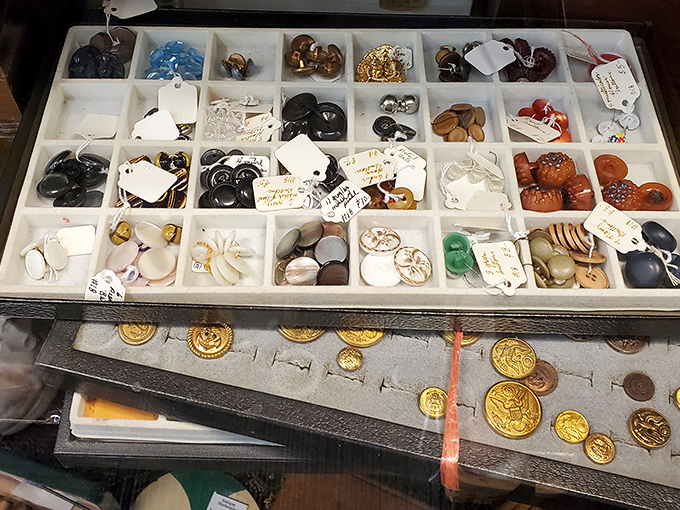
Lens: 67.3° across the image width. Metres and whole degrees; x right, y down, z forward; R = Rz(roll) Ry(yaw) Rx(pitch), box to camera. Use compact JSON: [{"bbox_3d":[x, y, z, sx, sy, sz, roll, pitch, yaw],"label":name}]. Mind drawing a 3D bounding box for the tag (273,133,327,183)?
[{"bbox_3d":[-0.019,-0.052,0.287,0.022,0.001,0.031,-38,81,-15],"label":"tag"}]

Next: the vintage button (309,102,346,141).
[{"bbox_3d":[-0.007,-0.080,0.307,0.022,0.005,0.022,0,90,-3],"label":"vintage button"}]

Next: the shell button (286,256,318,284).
[{"bbox_3d":[-0.020,0.010,0.271,0.018,0.003,0.018,0,66,-1],"label":"shell button"}]

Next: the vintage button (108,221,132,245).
[{"bbox_3d":[-0.120,-0.012,0.278,0.012,0.010,0.012,0,81,-18],"label":"vintage button"}]

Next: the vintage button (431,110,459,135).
[{"bbox_3d":[0.065,-0.080,0.311,0.017,0.004,0.017,0,58,19],"label":"vintage button"}]

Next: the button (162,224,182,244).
[{"bbox_3d":[-0.089,-0.010,0.274,0.011,0.008,0.011,0,65,0],"label":"button"}]

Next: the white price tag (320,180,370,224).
[{"bbox_3d":[0.001,-0.027,0.270,0.019,0.001,0.028,40,69,14],"label":"white price tag"}]

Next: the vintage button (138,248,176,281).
[{"bbox_3d":[-0.097,0.005,0.271,0.020,0.003,0.020,0,66,-1],"label":"vintage button"}]

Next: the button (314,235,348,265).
[{"bbox_3d":[-0.005,-0.002,0.275,0.018,0.003,0.018,0,66,-1],"label":"button"}]

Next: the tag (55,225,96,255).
[{"bbox_3d":[-0.146,-0.008,0.274,0.028,0.001,0.019,-5,61,-10],"label":"tag"}]

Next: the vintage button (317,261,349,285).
[{"bbox_3d":[-0.003,0.012,0.270,0.018,0.003,0.018,0,66,-1],"label":"vintage button"}]

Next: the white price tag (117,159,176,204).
[{"bbox_3d":[-0.110,-0.043,0.282,0.031,0.001,0.022,27,59,6],"label":"white price tag"}]

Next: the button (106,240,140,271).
[{"bbox_3d":[-0.115,0.002,0.272,0.019,0.003,0.019,-6,51,13],"label":"button"}]

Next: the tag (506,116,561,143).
[{"bbox_3d":[0.110,-0.074,0.295,0.030,0.001,0.022,35,51,29],"label":"tag"}]

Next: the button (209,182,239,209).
[{"bbox_3d":[-0.065,-0.032,0.284,0.017,0.005,0.017,0,80,-2],"label":"button"}]

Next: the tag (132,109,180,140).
[{"bbox_3d":[-0.112,-0.072,0.302,0.030,0.001,0.021,-30,81,-9],"label":"tag"}]

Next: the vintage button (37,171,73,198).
[{"bbox_3d":[-0.158,-0.038,0.282,0.018,0.005,0.018,7,55,-10],"label":"vintage button"}]

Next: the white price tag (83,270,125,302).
[{"bbox_3d":[-0.115,0.019,0.250,0.020,0.001,0.028,18,108,6],"label":"white price tag"}]

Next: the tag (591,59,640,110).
[{"bbox_3d":[0.165,-0.099,0.302,0.024,0.001,0.036,-14,77,-6],"label":"tag"}]

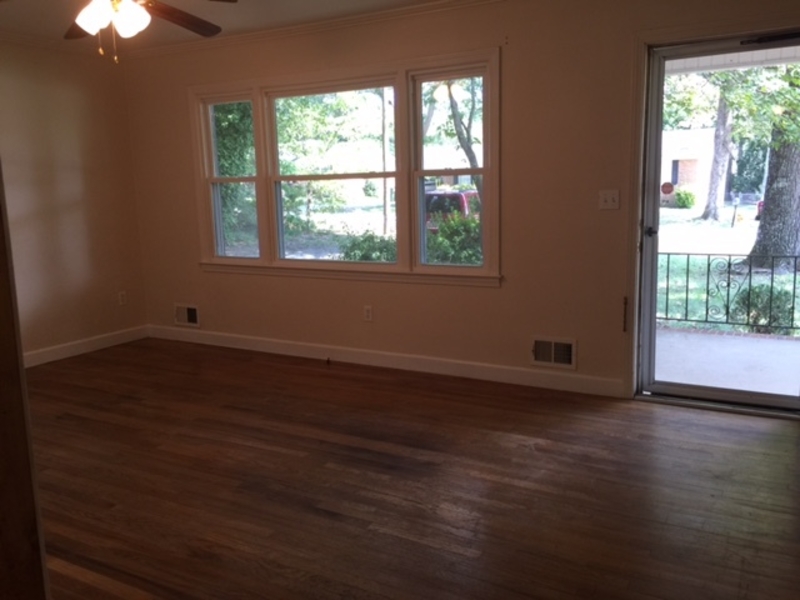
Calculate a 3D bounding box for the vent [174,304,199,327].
[{"bbox_3d":[-1.875,0.138,5.878,0.290,0.195,0.022,4,11,29],"label":"vent"}]

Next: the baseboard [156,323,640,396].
[{"bbox_3d":[-0.475,0.421,5.144,4.253,0.113,0.020,4,11,29],"label":"baseboard"}]

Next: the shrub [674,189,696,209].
[{"bbox_3d":[14.058,-4.949,33.000,1.080,0.980,1.020,4,11,29],"label":"shrub"}]

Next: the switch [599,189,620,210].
[{"bbox_3d":[1.248,-0.595,3.995,0.115,0.115,0.016,4,11,29],"label":"switch"}]

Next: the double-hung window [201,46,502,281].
[{"bbox_3d":[-0.530,-0.920,4.942,2.678,1.494,0.130,4,11,29],"label":"double-hung window"}]

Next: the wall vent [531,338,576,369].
[{"bbox_3d":[0.984,0.342,4.312,0.293,0.199,0.022,4,11,29],"label":"wall vent"}]

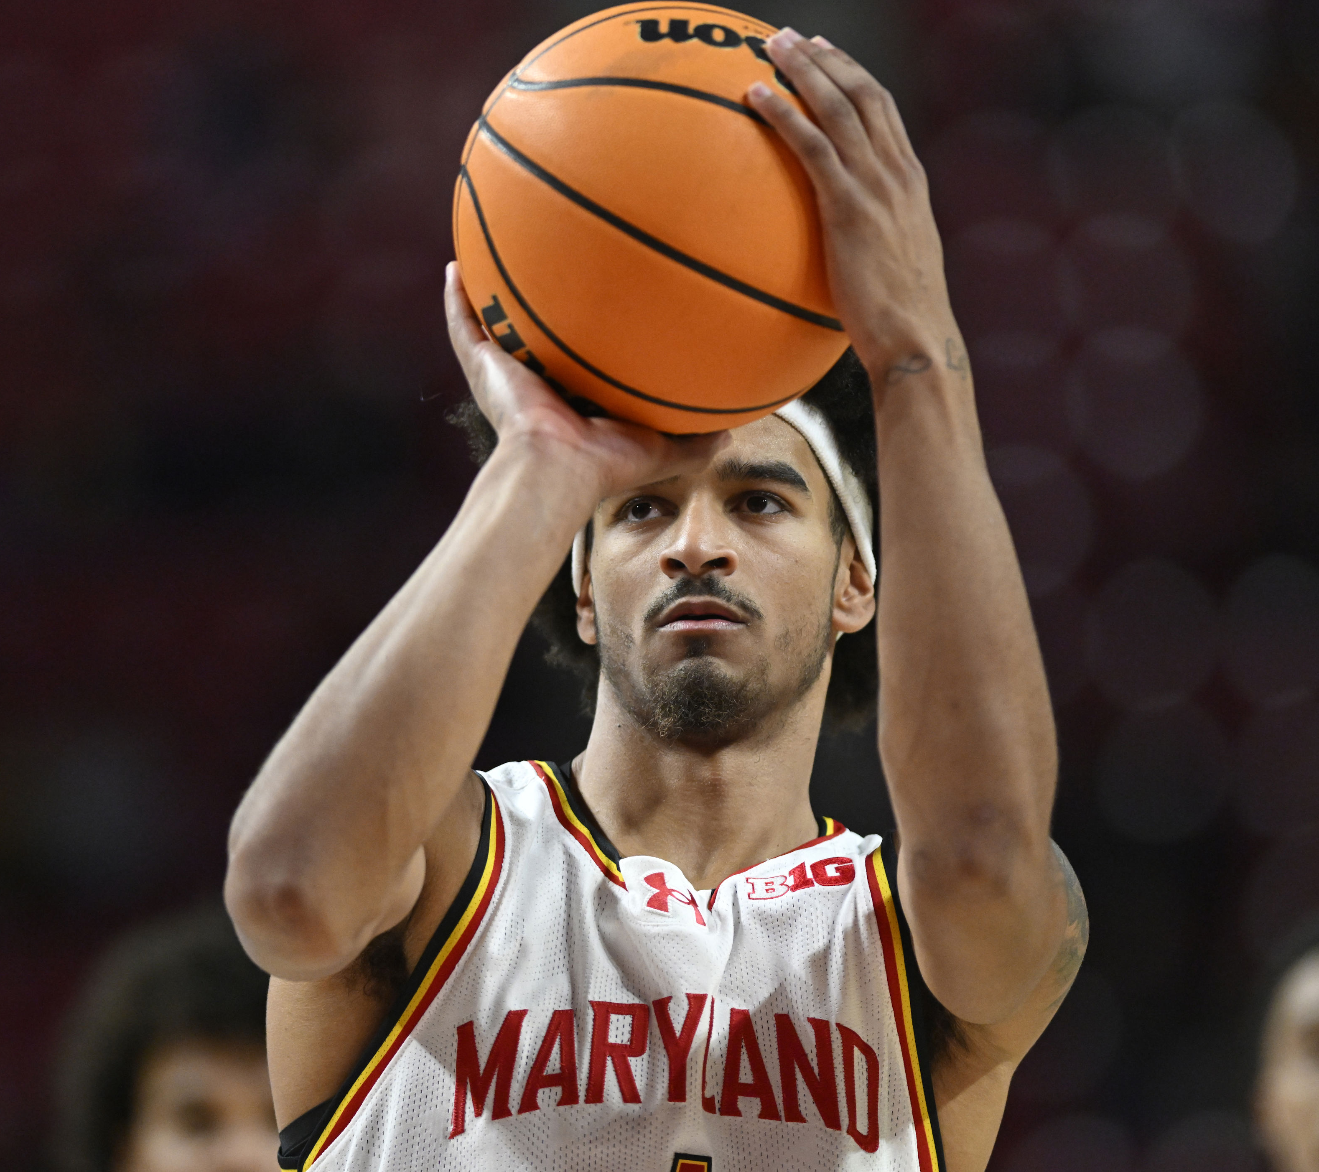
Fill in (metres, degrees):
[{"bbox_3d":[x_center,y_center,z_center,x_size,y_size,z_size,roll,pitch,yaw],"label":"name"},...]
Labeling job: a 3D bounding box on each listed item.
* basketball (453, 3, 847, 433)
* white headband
[{"bbox_3d":[0.007,-0.204,8.130,0.241,0.241,0.241,0,-7,0],"label":"basketball"},{"bbox_3d":[0.037,-0.035,8.360,0.176,0.060,0.195,-3,-42,8],"label":"white headband"}]

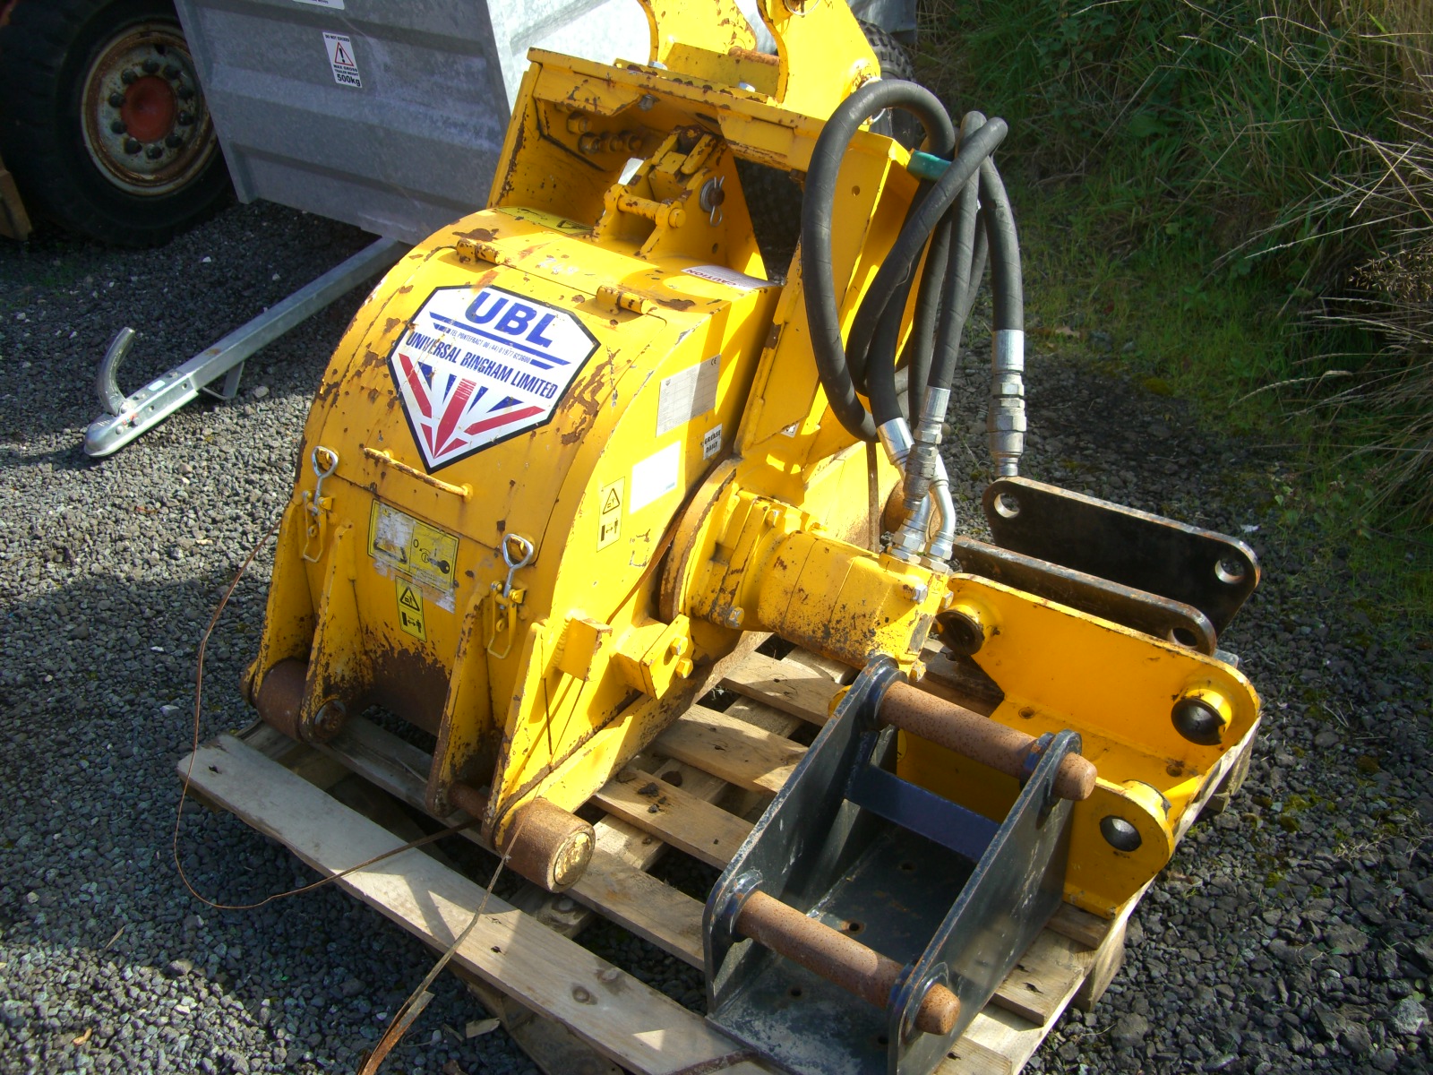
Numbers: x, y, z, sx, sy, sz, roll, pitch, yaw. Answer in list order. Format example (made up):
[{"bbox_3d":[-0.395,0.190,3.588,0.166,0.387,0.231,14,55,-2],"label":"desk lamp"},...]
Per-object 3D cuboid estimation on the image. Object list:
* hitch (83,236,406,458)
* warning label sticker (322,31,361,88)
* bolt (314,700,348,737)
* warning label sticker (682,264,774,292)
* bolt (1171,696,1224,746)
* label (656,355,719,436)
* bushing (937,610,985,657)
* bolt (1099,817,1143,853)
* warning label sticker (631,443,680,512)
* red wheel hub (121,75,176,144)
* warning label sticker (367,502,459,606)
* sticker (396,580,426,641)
[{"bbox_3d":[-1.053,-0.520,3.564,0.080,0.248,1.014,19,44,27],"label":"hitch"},{"bbox_3d":[-0.843,-1.076,3.546,0.080,0.119,0.002,19,46,27],"label":"warning label sticker"},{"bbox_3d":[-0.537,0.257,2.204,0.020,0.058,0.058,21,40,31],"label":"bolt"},{"bbox_3d":[0.019,-0.349,2.107,0.109,0.005,0.068,22,30,30],"label":"warning label sticker"},{"bbox_3d":[0.655,0.241,2.119,0.068,0.068,0.040,20,38,28],"label":"bolt"},{"bbox_3d":[-0.035,-0.182,2.027,0.002,0.077,0.123,23,32,31],"label":"label"},{"bbox_3d":[0.334,0.121,2.100,0.068,0.068,0.035,19,40,34],"label":"bushing"},{"bbox_3d":[0.475,0.344,1.837,0.050,0.050,0.025,21,40,31],"label":"bolt"},{"bbox_3d":[-0.078,-0.077,2.023,0.004,0.069,0.096,22,32,30],"label":"warning label sticker"},{"bbox_3d":[-1.508,-1.129,4.140,0.065,0.177,0.177,20,38,29],"label":"red wheel hub"},{"bbox_3d":[-0.398,0.017,2.058,0.160,0.088,0.005,22,23,30],"label":"warning label sticker"},{"bbox_3d":[-0.413,0.098,2.132,0.047,0.090,0.003,23,39,31],"label":"sticker"}]

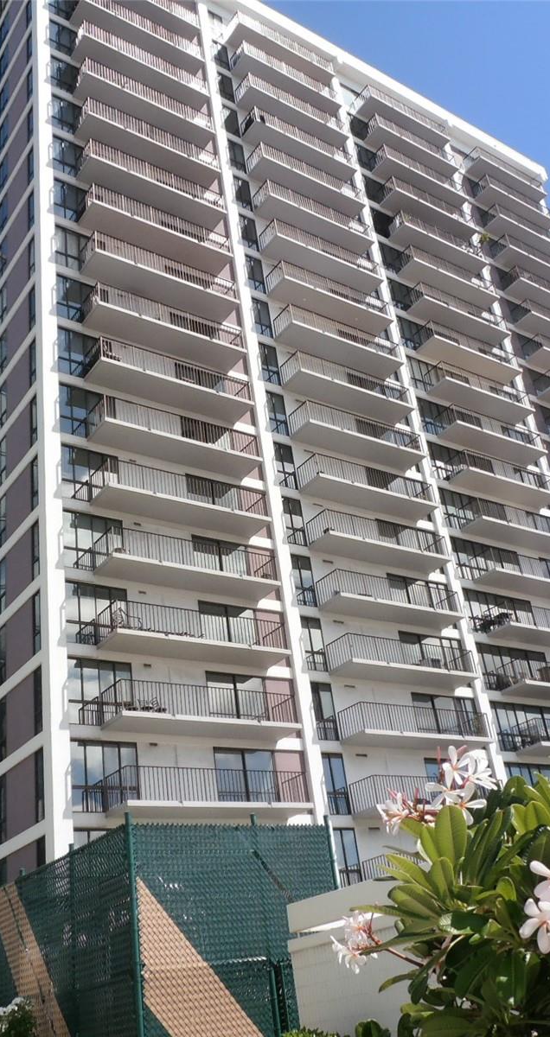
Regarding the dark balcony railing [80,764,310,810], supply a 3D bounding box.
[{"bbox_3d":[-1.996,8.702,30.507,6.727,1.048,1.354,12,-34,-34],"label":"dark balcony railing"}]

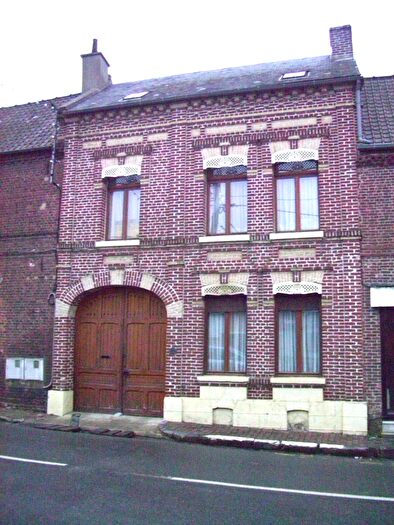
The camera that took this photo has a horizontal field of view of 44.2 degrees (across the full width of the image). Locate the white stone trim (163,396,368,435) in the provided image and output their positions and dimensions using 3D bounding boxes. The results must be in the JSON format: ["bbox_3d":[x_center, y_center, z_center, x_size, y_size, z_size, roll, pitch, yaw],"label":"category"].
[{"bbox_3d":[1.362,3.190,10.306,4.239,0.575,0.317,-2,-8,16],"label":"white stone trim"}]

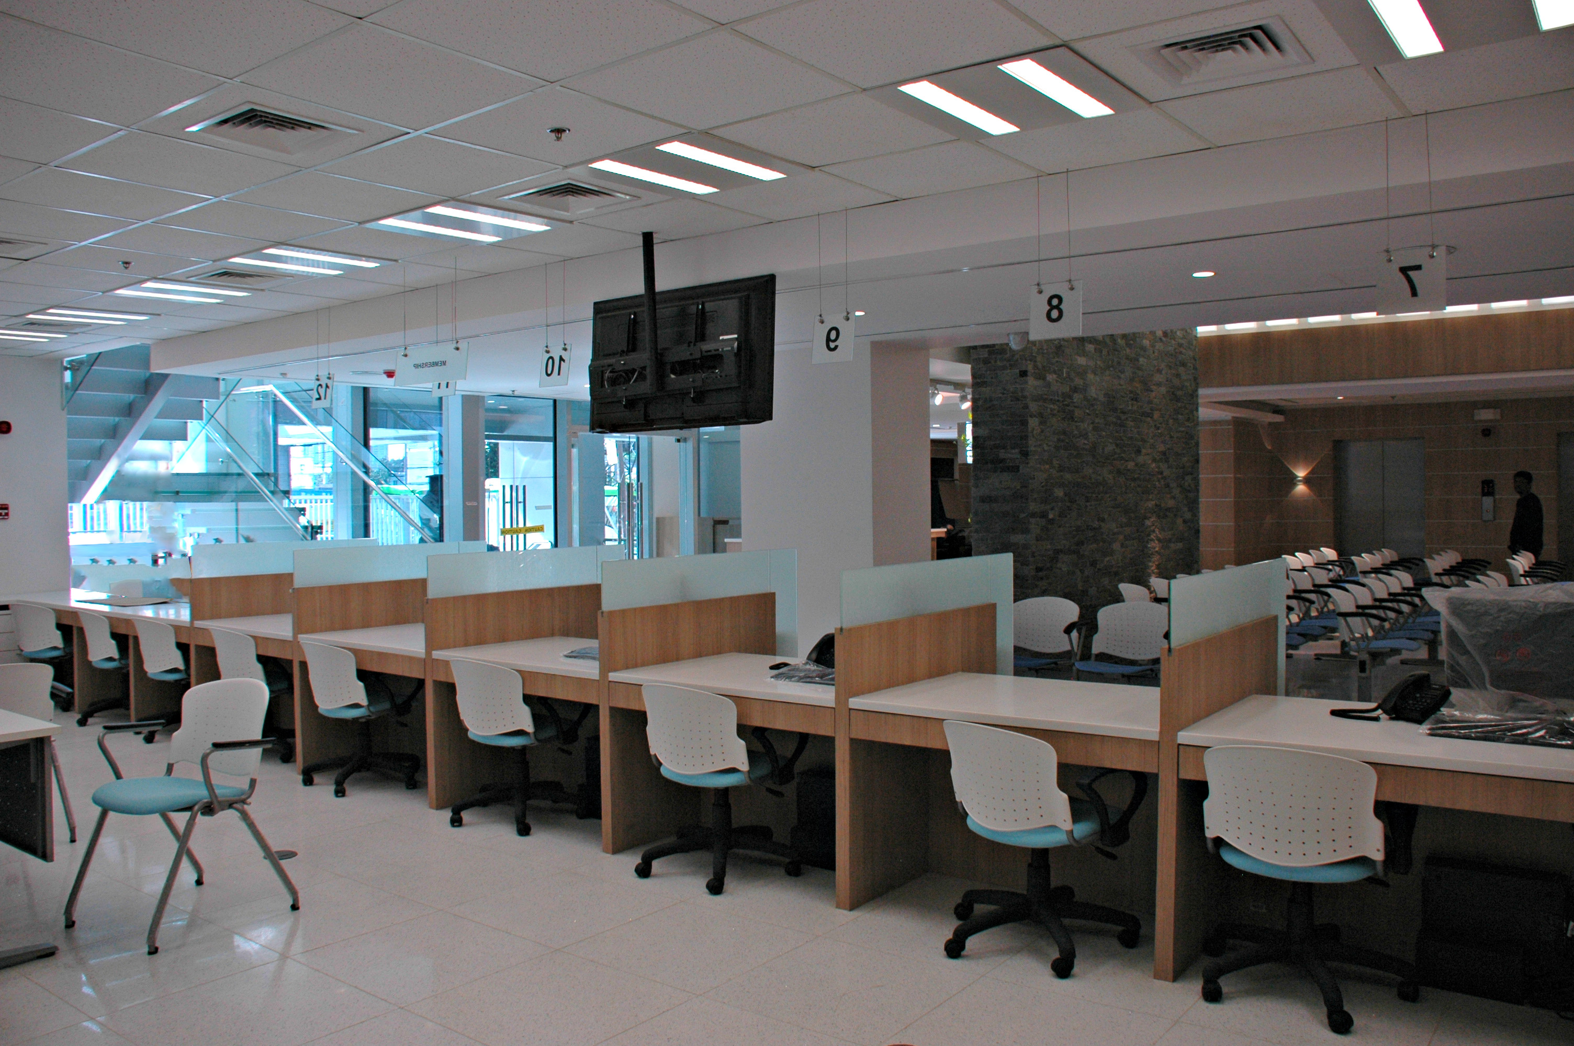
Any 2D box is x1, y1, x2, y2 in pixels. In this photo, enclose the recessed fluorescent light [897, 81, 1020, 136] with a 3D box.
[{"bbox_3d":[0.515,-1.216,3.448,0.095,0.040,0.580,0,2,37],"label":"recessed fluorescent light"}]

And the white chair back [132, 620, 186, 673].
[{"bbox_3d":[-3.596,0.704,6.750,0.460,0.360,0.140,1,3,43],"label":"white chair back"}]

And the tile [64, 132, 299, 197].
[{"bbox_3d":[-1.990,-1.175,3.858,0.595,0.020,0.595,0,2,36],"label":"tile"}]

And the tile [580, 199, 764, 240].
[{"bbox_3d":[-0.445,-1.248,4.858,0.610,0.020,0.560,0,2,38],"label":"tile"}]

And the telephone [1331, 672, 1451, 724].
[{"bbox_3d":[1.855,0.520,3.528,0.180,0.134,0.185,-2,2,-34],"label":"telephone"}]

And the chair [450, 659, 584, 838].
[{"bbox_3d":[-1.241,0.988,5.463,0.610,0.775,0.630,0,2,35],"label":"chair"}]

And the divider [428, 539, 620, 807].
[{"bbox_3d":[-1.246,0.703,5.802,0.050,1.160,1.200,1,3,37],"label":"divider"}]

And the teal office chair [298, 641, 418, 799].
[{"bbox_3d":[-2.178,0.978,6.237,0.600,0.780,0.620,0,2,37],"label":"teal office chair"}]

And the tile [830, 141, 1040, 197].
[{"bbox_3d":[0.511,-1.235,4.121,0.600,0.016,0.600,1,3,37],"label":"tile"}]

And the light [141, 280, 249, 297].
[{"bbox_3d":[-3.089,-1.233,6.188,0.095,0.040,0.580,0,2,37],"label":"light"}]

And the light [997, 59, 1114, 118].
[{"bbox_3d":[0.758,-1.227,3.297,0.095,0.050,0.590,0,2,36],"label":"light"}]

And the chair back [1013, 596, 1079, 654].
[{"bbox_3d":[1.555,0.626,7.152,0.470,0.360,0.120,0,2,37],"label":"chair back"}]

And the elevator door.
[{"bbox_3d":[7.608,-0.080,15.144,1.127,2.012,0.100,0,2,37],"label":"elevator door"}]

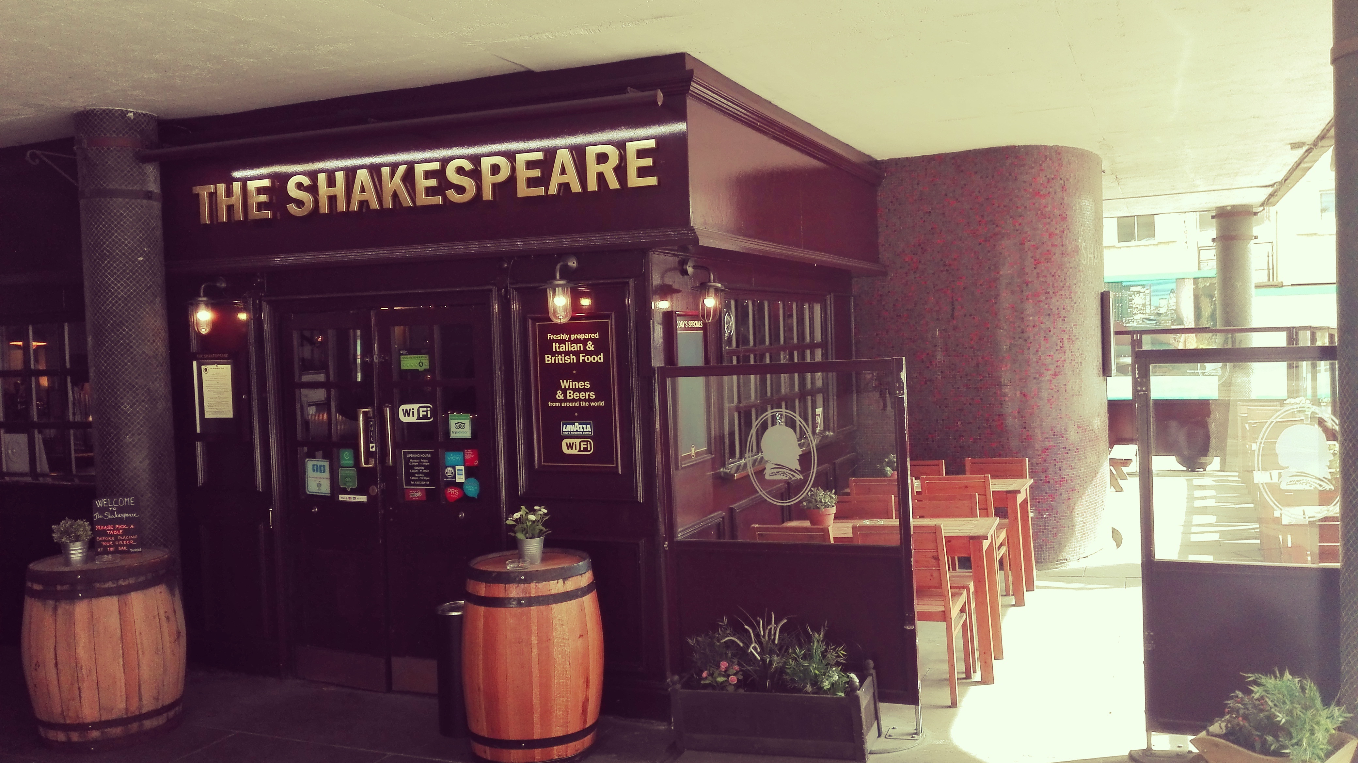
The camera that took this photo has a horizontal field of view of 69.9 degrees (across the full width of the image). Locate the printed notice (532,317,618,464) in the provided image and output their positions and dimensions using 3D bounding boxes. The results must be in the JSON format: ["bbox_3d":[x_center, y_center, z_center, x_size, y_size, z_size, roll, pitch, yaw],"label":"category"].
[{"bbox_3d":[-0.502,0.057,4.687,0.432,0.731,0.030,-1,3,18],"label":"printed notice"}]

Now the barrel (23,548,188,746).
[{"bbox_3d":[-2.793,1.283,4.747,0.691,0.845,0.691,-2,2,0],"label":"barrel"}]

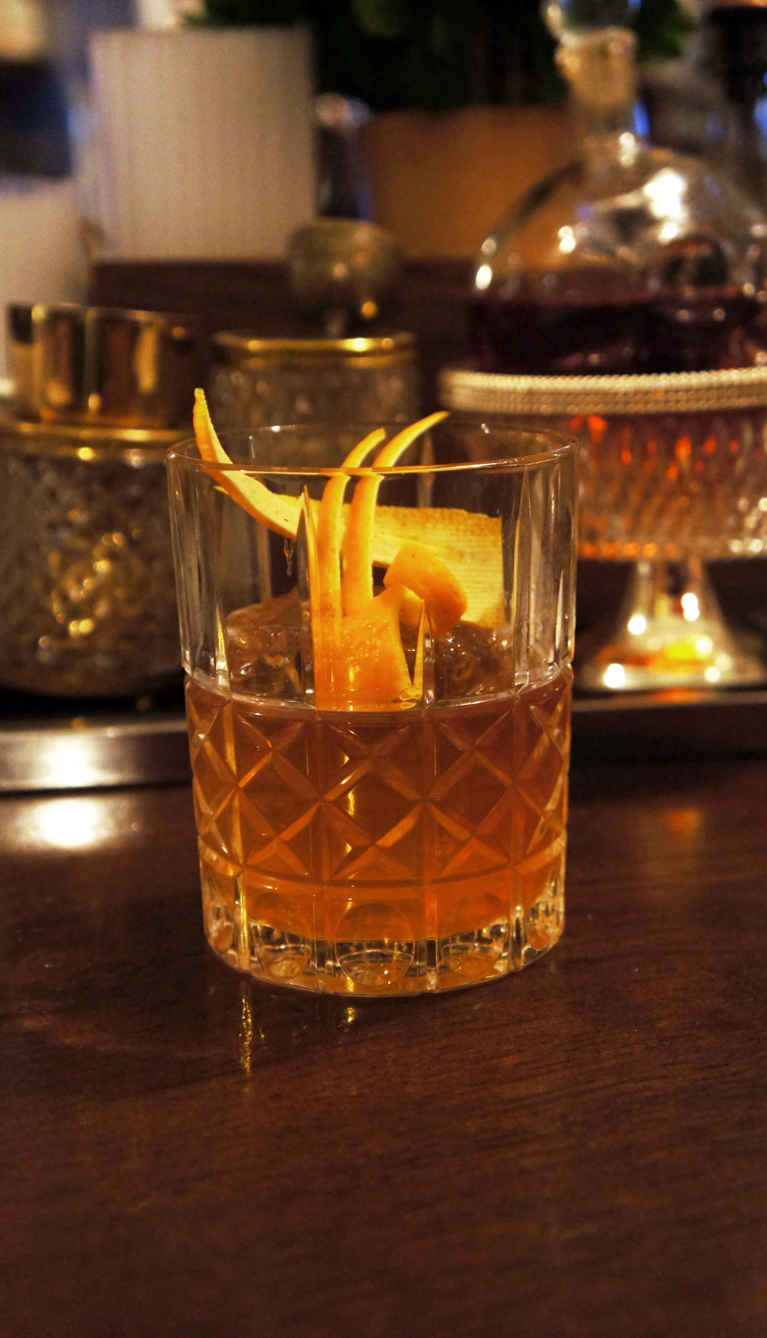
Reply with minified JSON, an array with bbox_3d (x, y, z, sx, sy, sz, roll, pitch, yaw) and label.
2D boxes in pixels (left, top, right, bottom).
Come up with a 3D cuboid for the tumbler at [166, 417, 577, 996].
[{"bbox_3d":[-0.001,0.004,0.339,0.083,0.104,0.083,-1,15,0],"label":"tumbler"}]

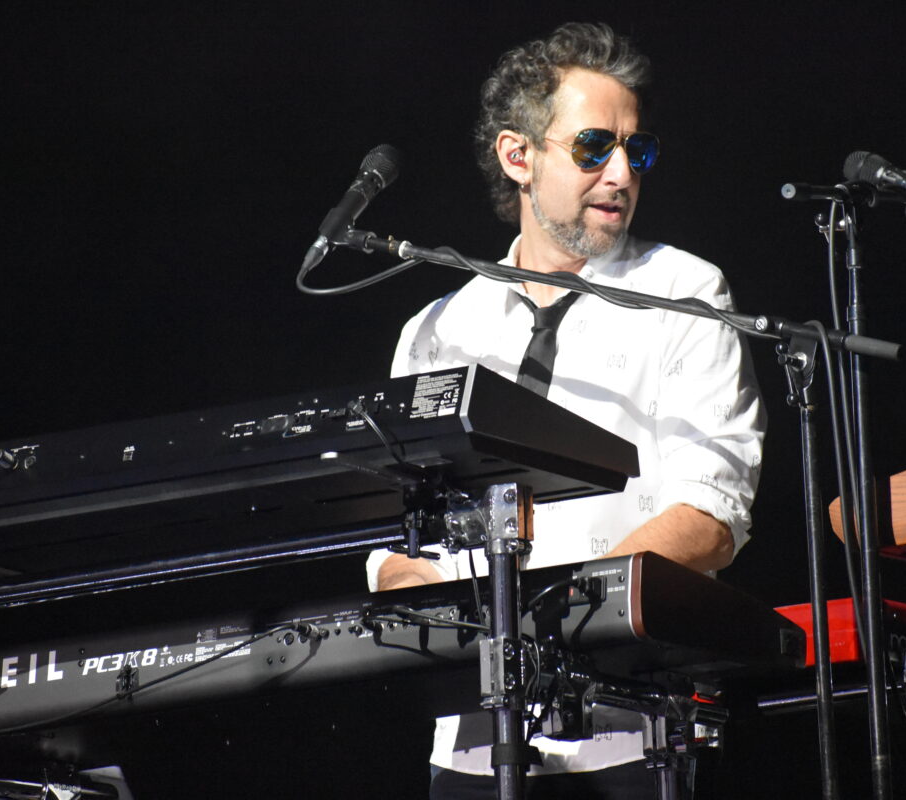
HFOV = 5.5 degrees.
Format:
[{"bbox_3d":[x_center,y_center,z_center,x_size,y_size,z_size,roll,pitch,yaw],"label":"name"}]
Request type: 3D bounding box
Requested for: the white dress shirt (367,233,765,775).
[{"bbox_3d":[0.146,0.133,12.200,0.500,0.670,0.340,-4,-8,17],"label":"white dress shirt"}]

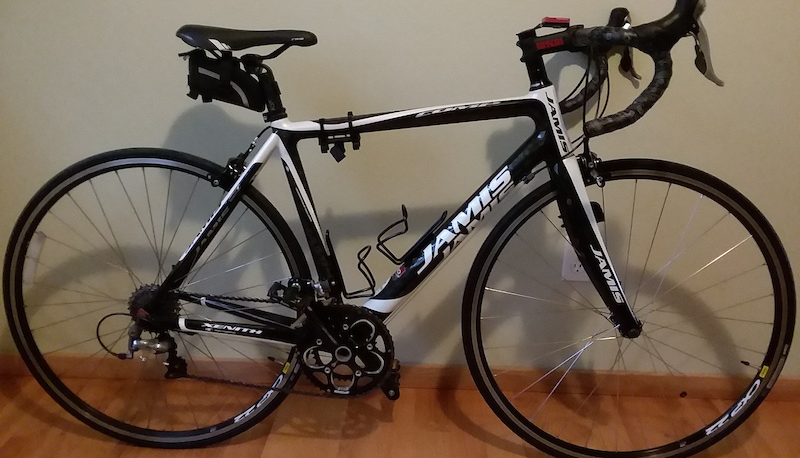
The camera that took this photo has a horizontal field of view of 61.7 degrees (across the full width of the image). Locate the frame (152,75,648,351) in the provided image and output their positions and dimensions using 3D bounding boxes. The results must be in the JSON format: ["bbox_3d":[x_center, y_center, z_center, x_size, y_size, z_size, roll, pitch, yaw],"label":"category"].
[{"bbox_3d":[-0.022,-0.012,1.351,1.010,0.560,0.140,2,13,3],"label":"frame"}]

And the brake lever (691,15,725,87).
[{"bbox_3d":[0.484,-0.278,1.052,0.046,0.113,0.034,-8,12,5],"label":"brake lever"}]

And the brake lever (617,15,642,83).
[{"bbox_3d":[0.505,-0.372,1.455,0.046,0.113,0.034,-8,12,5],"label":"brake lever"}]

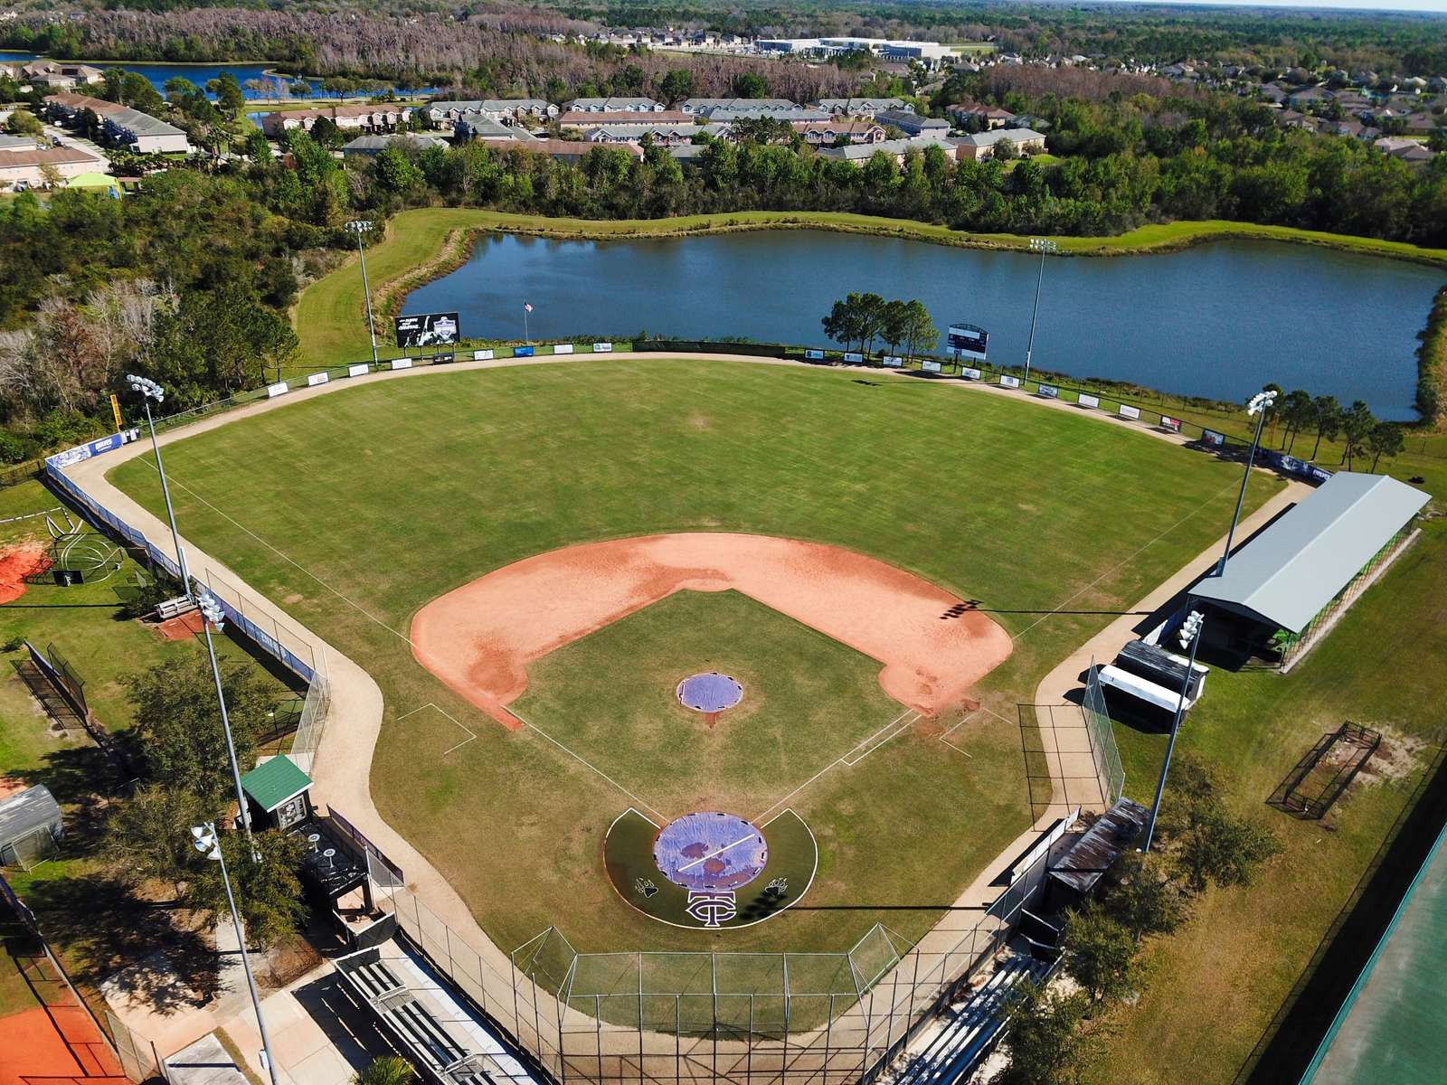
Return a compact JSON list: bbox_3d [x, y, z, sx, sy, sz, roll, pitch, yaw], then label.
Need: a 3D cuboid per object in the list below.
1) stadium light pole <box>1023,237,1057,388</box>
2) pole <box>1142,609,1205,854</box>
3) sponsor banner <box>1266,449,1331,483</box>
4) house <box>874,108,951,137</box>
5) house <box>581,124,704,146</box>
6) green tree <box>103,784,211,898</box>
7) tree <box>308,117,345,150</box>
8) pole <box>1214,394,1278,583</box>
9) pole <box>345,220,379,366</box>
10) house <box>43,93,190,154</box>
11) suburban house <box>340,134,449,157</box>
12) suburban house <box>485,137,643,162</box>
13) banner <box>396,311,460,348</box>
[{"bbox_3d":[45.030,-33.030,157.760,3.900,21.400,1.200,11,28,18],"label":"stadium light pole"},{"bbox_3d":[24.980,12.842,61.757,1.200,21.000,3.600,22,33,36],"label":"pole"},{"bbox_3d":[67.460,-8.584,127.481,0.200,1.800,9.200,-13,30,-26],"label":"sponsor banner"},{"bbox_3d":[77.988,-174.951,454.001,12.500,8.000,50.000,-6,27,-14],"label":"house"},{"bbox_3d":[-26.060,-138.090,372.160,45.000,9.000,15.000,-6,28,-16],"label":"house"},{"bbox_3d":[-33.030,18.515,65.185,6.800,7.100,6.800,0,27,-1],"label":"green tree"},{"bbox_3d":[-139.015,-143.578,379.990,11.000,10.800,10.500,1,27,0],"label":"tree"},{"bbox_3d":[45.910,-3.140,97.750,4.900,21.400,1.200,-23,36,-40],"label":"pole"},{"bbox_3d":[-50.303,-34.652,154.163,3.700,21.000,1.200,-13,30,-25],"label":"pole"},{"bbox_3d":[-223.261,-153.994,395.812,14.300,8.100,128.000,-19,33,-35],"label":"house"},{"bbox_3d":[-98.720,-118.750,329.340,31.000,9.000,14.500,-5,27,-13],"label":"suburban house"},{"bbox_3d":[-49.892,-121.234,341.748,50.000,8.300,13.500,3,27,3],"label":"suburban house"},{"bbox_3d":[-44.242,-31.829,163.055,9.100,4.750,0.350,-10,29,-21],"label":"banner"}]

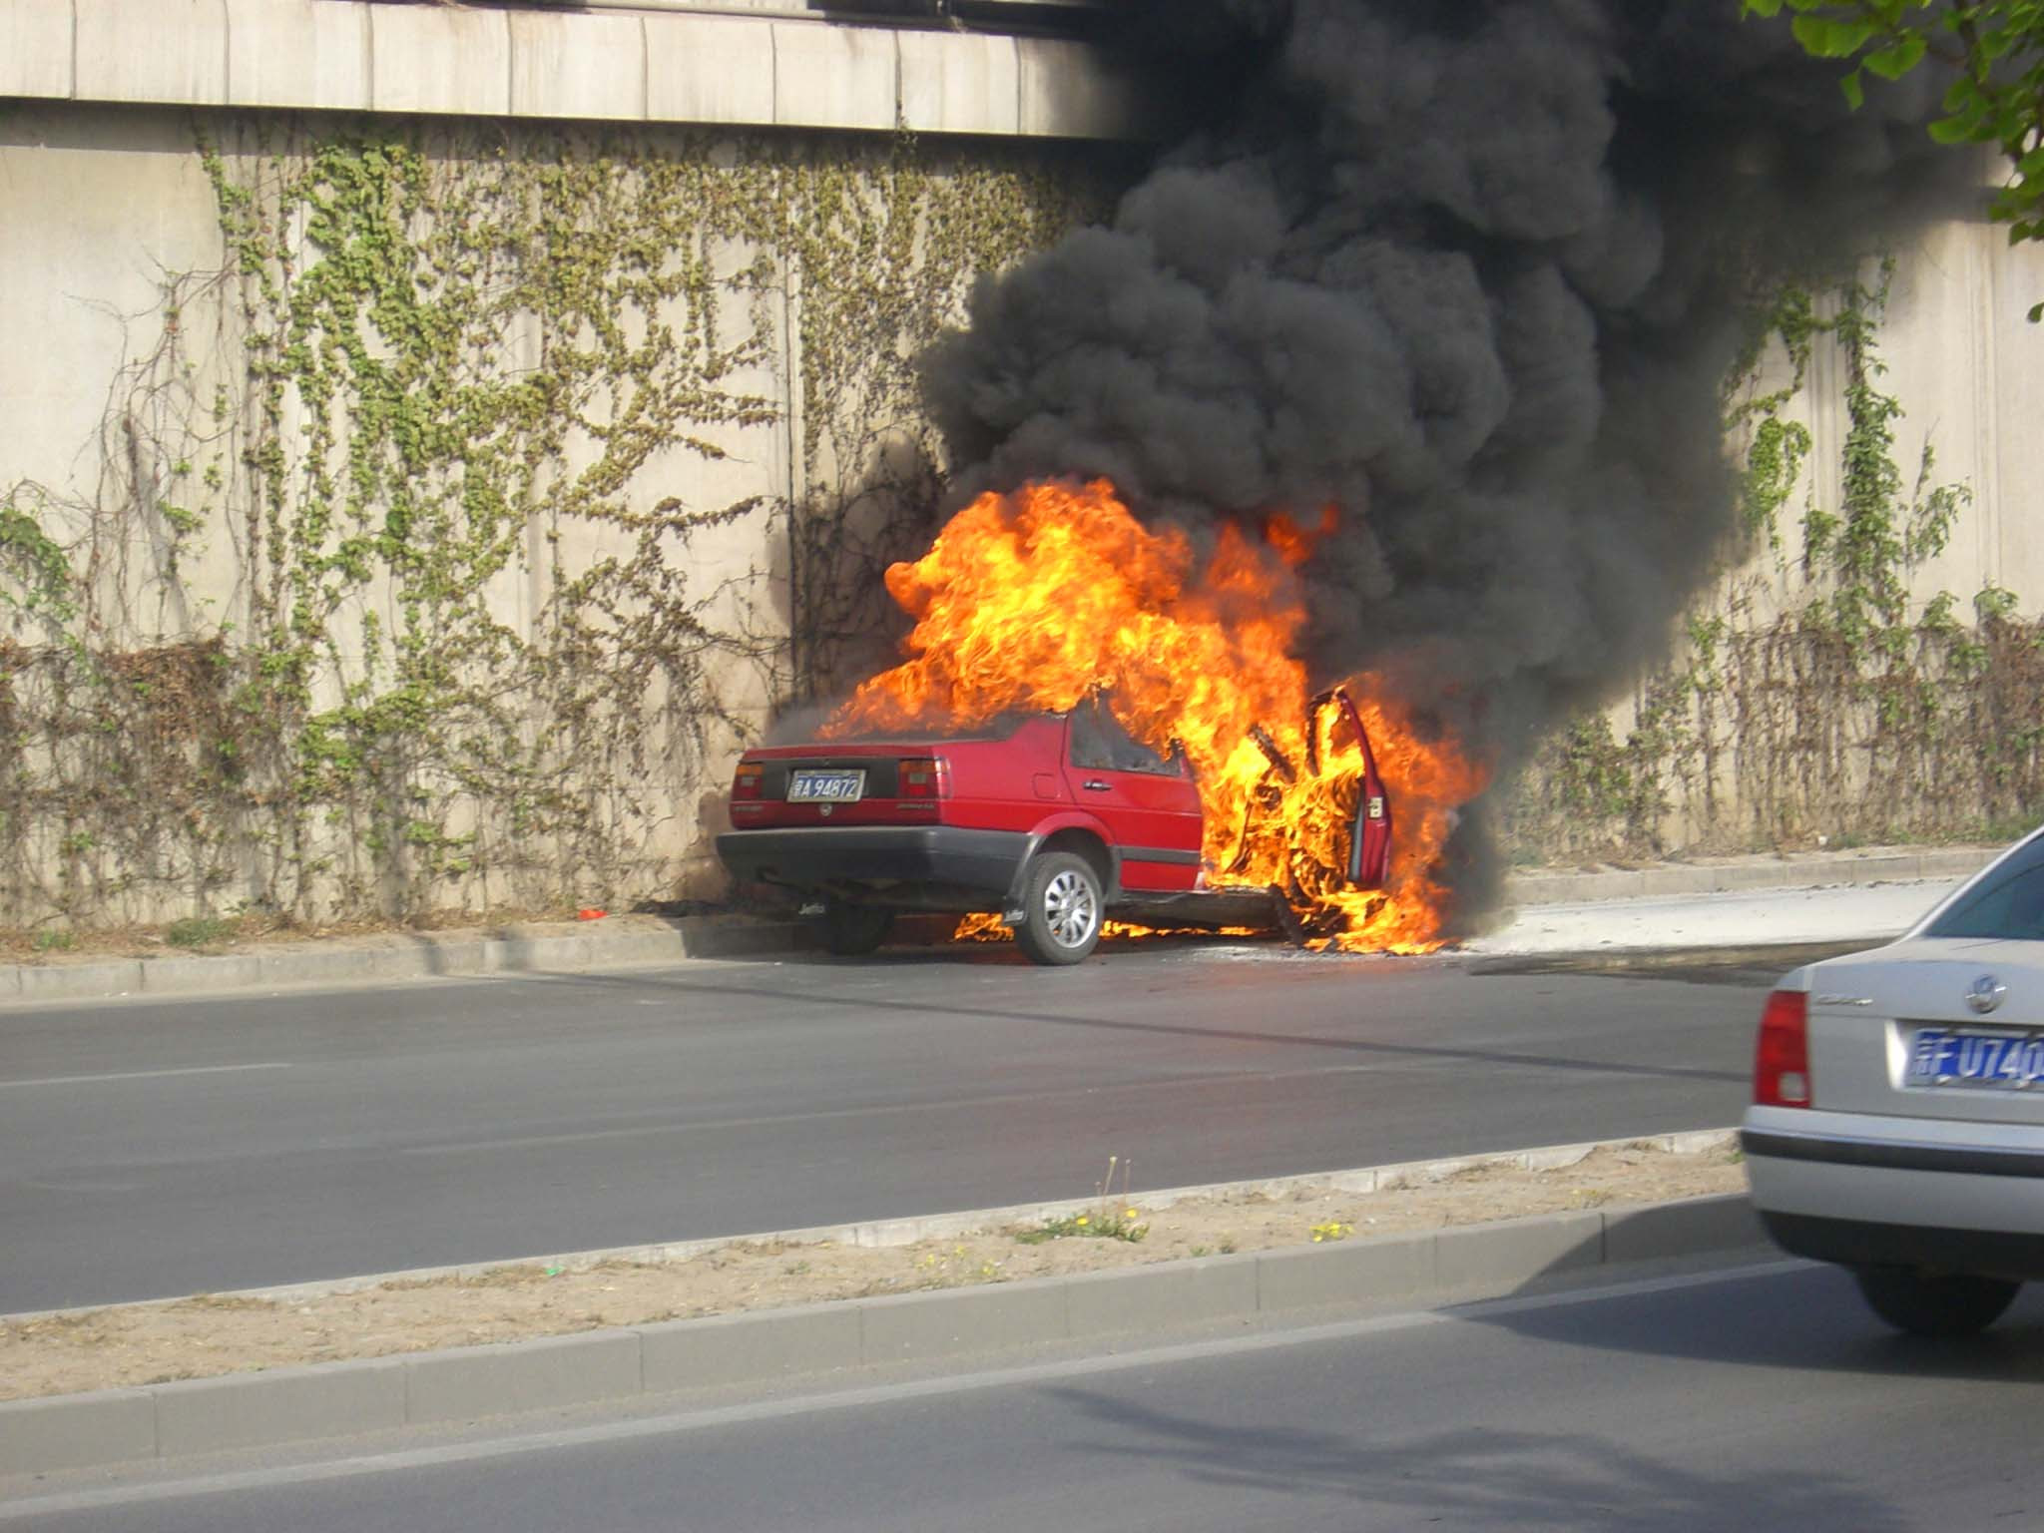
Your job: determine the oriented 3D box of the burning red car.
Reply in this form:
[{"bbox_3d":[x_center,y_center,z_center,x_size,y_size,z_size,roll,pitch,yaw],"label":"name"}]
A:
[{"bbox_3d":[0.366,0.285,35.850,1.700,1.410,4.390,1,1,40],"label":"burning red car"}]

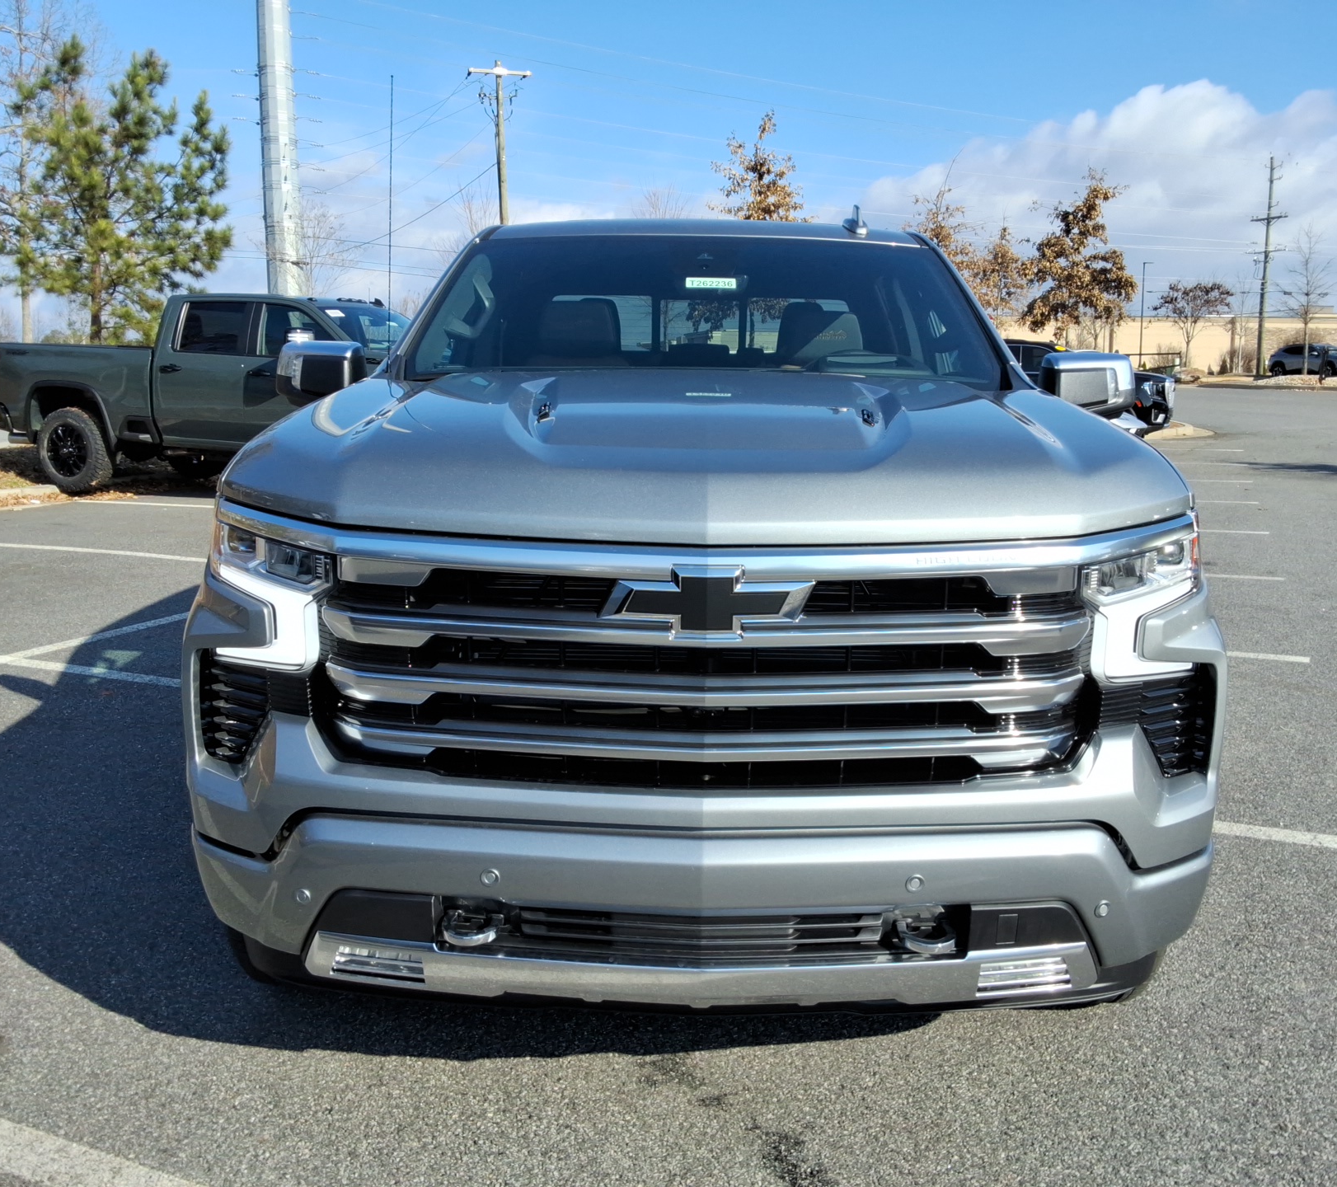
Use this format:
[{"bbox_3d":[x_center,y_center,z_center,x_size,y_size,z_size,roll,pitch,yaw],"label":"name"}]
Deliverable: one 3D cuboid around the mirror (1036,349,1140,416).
[{"bbox_3d":[1.223,-0.607,3.740,0.285,0.205,0.170,0,10,-5],"label":"mirror"}]

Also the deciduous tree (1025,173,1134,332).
[{"bbox_3d":[9.786,-7.384,31.162,2.846,5.606,2.846,1,10,0],"label":"deciduous tree"}]

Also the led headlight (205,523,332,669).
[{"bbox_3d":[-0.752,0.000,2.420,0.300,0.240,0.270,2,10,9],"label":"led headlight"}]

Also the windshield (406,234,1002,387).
[{"bbox_3d":[0.103,-0.820,3.691,1.620,0.540,0.900,1,10,1],"label":"windshield"}]

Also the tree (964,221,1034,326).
[{"bbox_3d":[9.331,-8.083,36.118,2.100,4.630,2.100,1,10,2],"label":"tree"}]

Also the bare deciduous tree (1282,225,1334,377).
[{"bbox_3d":[21.398,-9.793,42.896,1.950,4.886,1.950,1,10,2],"label":"bare deciduous tree"}]

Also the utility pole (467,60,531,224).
[{"bbox_3d":[-6.079,-12.956,46.449,2.350,12.018,0.400,1,10,2],"label":"utility pole"}]

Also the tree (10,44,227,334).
[{"bbox_3d":[-9.487,-6.613,22.198,3.850,5.583,3.600,1,10,2],"label":"tree"}]

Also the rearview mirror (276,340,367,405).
[{"bbox_3d":[-0.975,-0.618,3.689,0.290,0.220,0.200,1,10,1],"label":"rearview mirror"}]

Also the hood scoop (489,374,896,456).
[{"bbox_3d":[0.082,-0.400,2.863,0.920,0.160,0.720,1,10,1],"label":"hood scoop"}]

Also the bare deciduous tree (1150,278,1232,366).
[{"bbox_3d":[19.890,-10.265,48.914,3.139,3.329,3.139,1,10,0],"label":"bare deciduous tree"}]

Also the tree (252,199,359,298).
[{"bbox_3d":[-11.008,-9.437,38.967,3.300,4.912,3.200,1,10,2],"label":"tree"}]

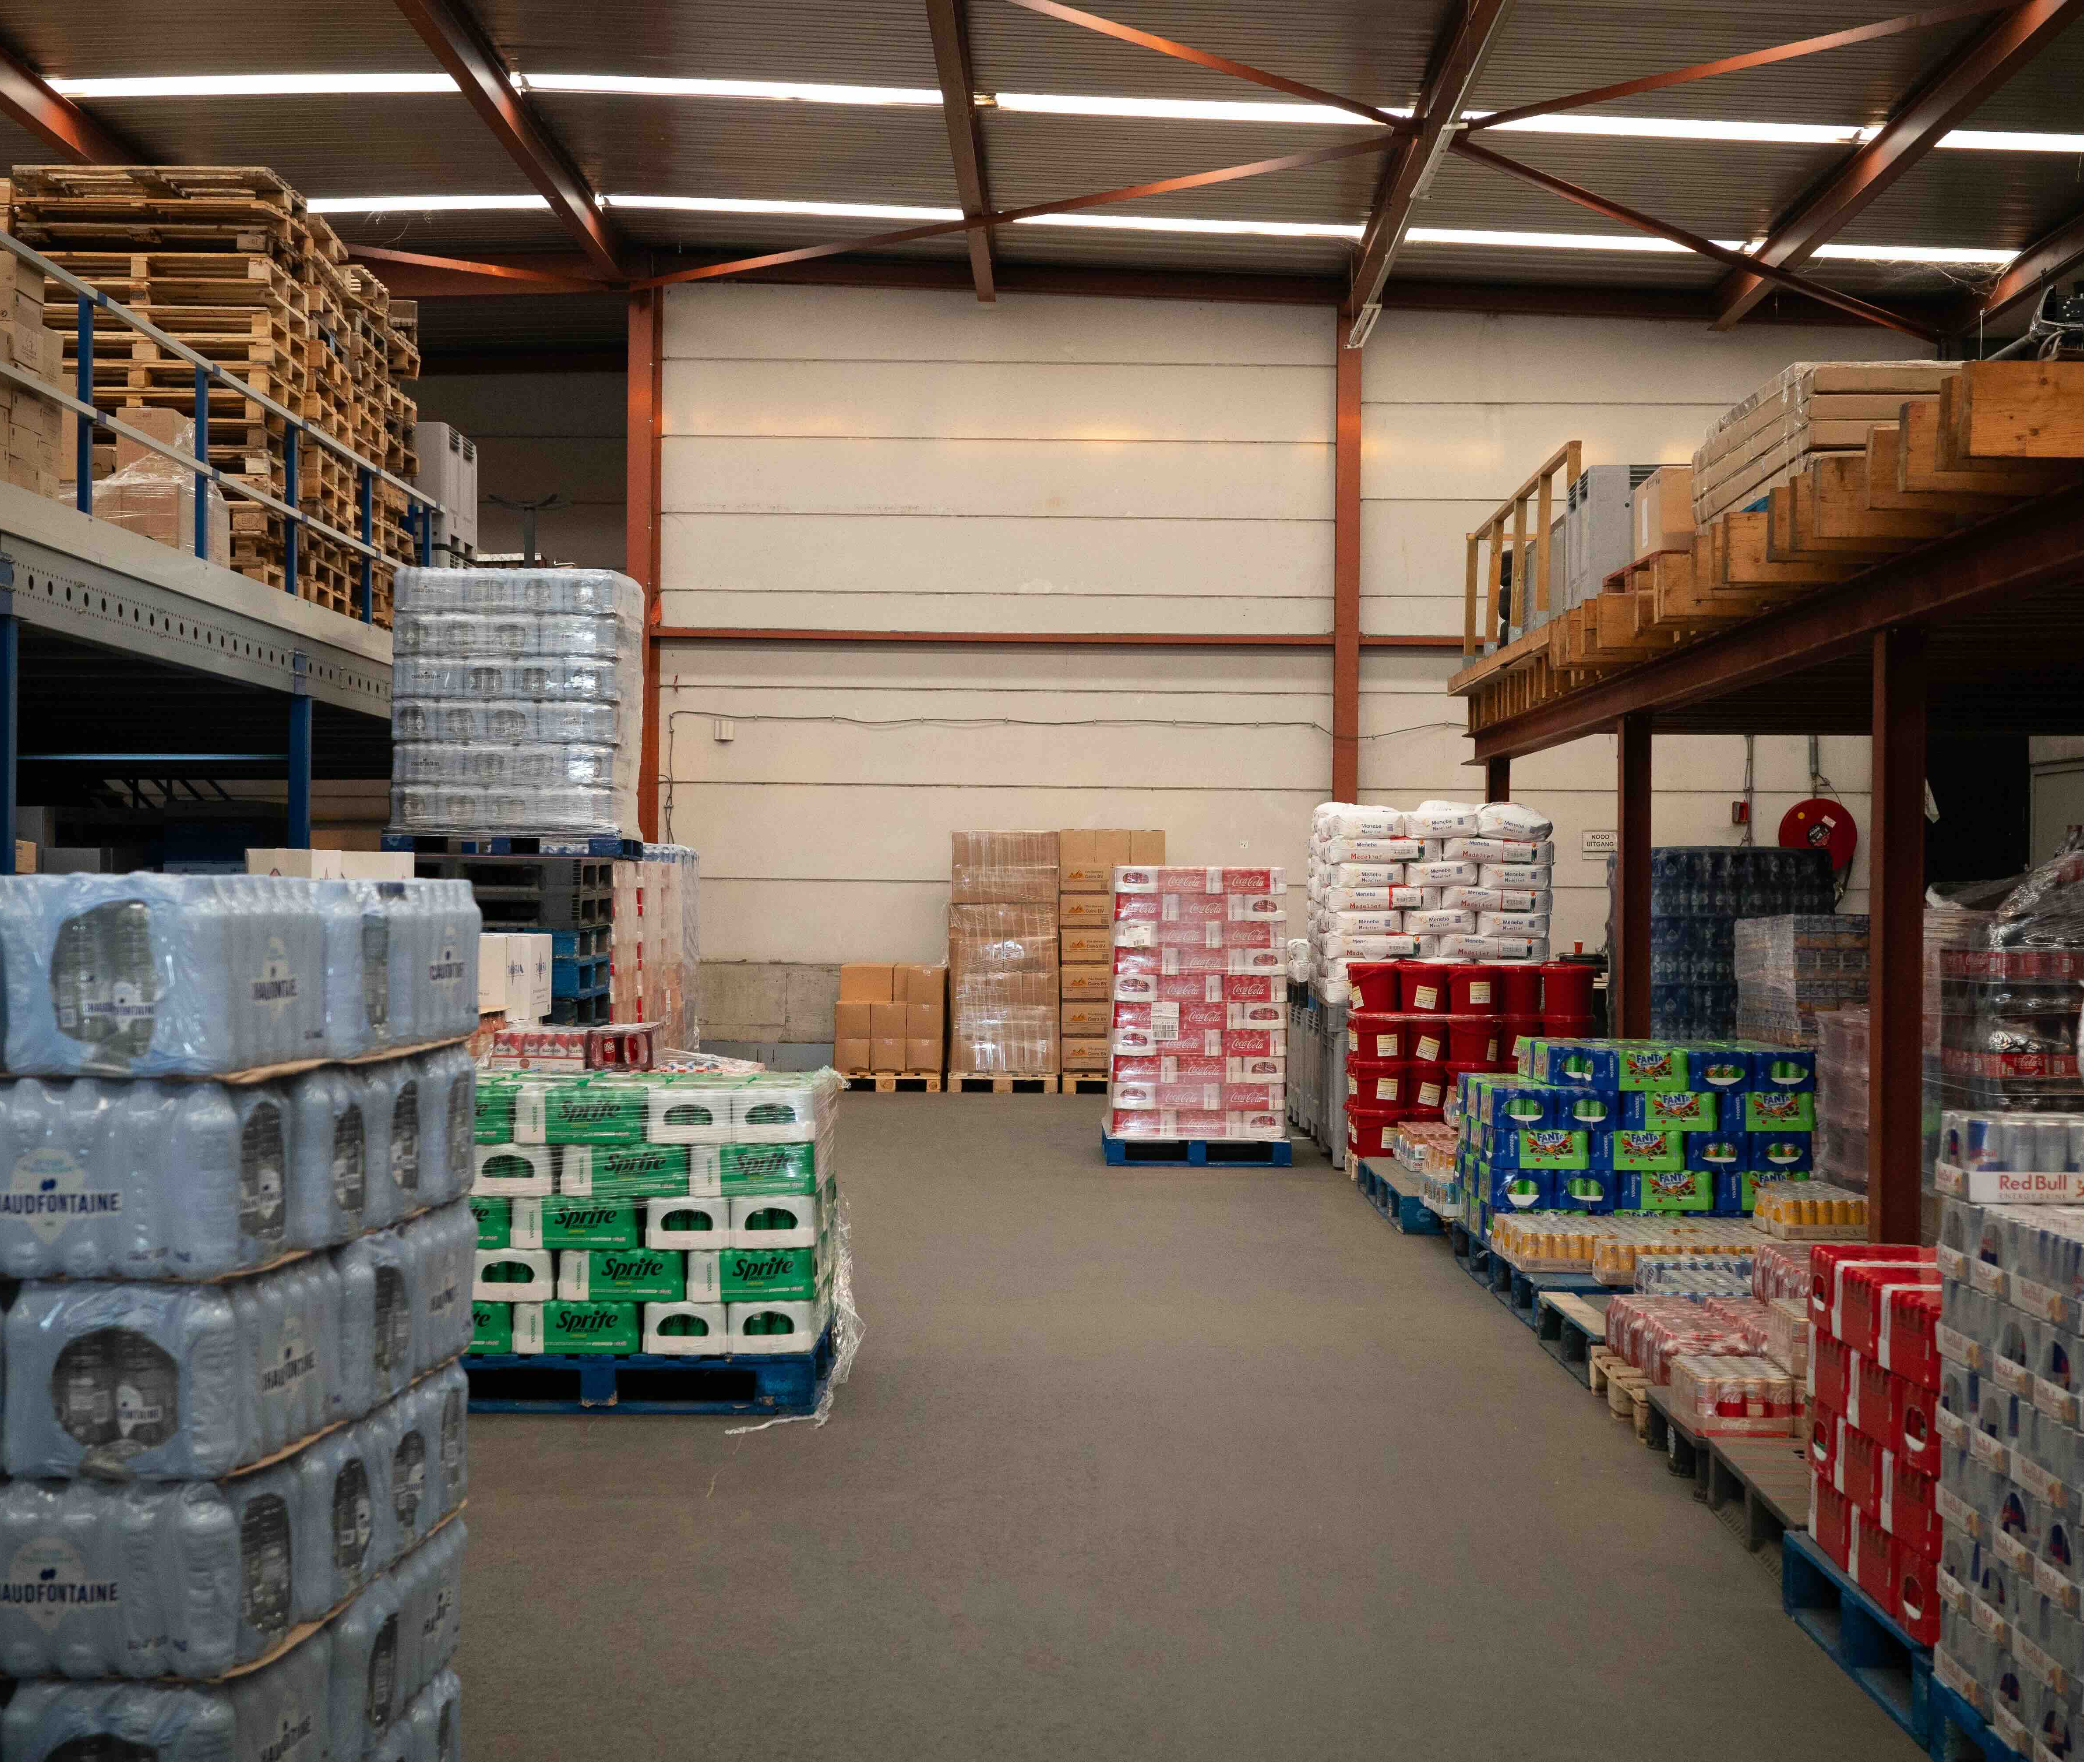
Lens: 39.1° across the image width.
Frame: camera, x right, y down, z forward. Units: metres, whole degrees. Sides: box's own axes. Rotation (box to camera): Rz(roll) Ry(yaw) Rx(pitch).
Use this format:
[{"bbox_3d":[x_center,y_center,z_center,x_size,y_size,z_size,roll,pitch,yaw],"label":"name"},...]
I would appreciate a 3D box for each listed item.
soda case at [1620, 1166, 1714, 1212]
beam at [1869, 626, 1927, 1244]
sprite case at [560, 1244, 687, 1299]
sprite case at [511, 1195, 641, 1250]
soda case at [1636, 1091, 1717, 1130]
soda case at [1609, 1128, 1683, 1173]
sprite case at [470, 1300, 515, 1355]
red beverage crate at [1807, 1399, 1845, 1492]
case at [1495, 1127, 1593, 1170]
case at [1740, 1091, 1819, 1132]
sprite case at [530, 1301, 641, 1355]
[{"bbox_3d":[2.279,1.135,10.858,0.351,0.147,0.235,0,0,0],"label":"soda case"},{"bbox_3d":[2.847,0.351,9.782,0.133,2.369,0.140,1,0,1],"label":"beam"},{"bbox_3d":[-1.169,1.103,8.320,0.352,0.146,0.234,1,0,0],"label":"sprite case"},{"bbox_3d":[-1.289,0.950,8.256,0.348,0.147,0.232,1,0,1],"label":"sprite case"},{"bbox_3d":[2.333,0.857,11.020,0.350,0.146,0.234,1,0,1],"label":"soda case"},{"bbox_3d":[2.196,0.995,10.932,0.348,0.147,0.232,1,0,1],"label":"soda case"},{"bbox_3d":[-1.658,1.249,8.320,0.352,0.146,0.234,1,0,0],"label":"sprite case"},{"bbox_3d":[1.700,1.094,5.728,0.348,0.147,0.235,0,0,-1],"label":"red beverage crate"},{"bbox_3d":[1.834,0.985,10.859,0.351,0.147,0.235,0,0,0],"label":"case"},{"bbox_3d":[2.675,0.845,10.860,0.317,0.147,0.235,0,0,0],"label":"case"},{"bbox_3d":[-1.289,1.240,8.254,0.348,0.147,0.232,1,0,1],"label":"sprite case"}]

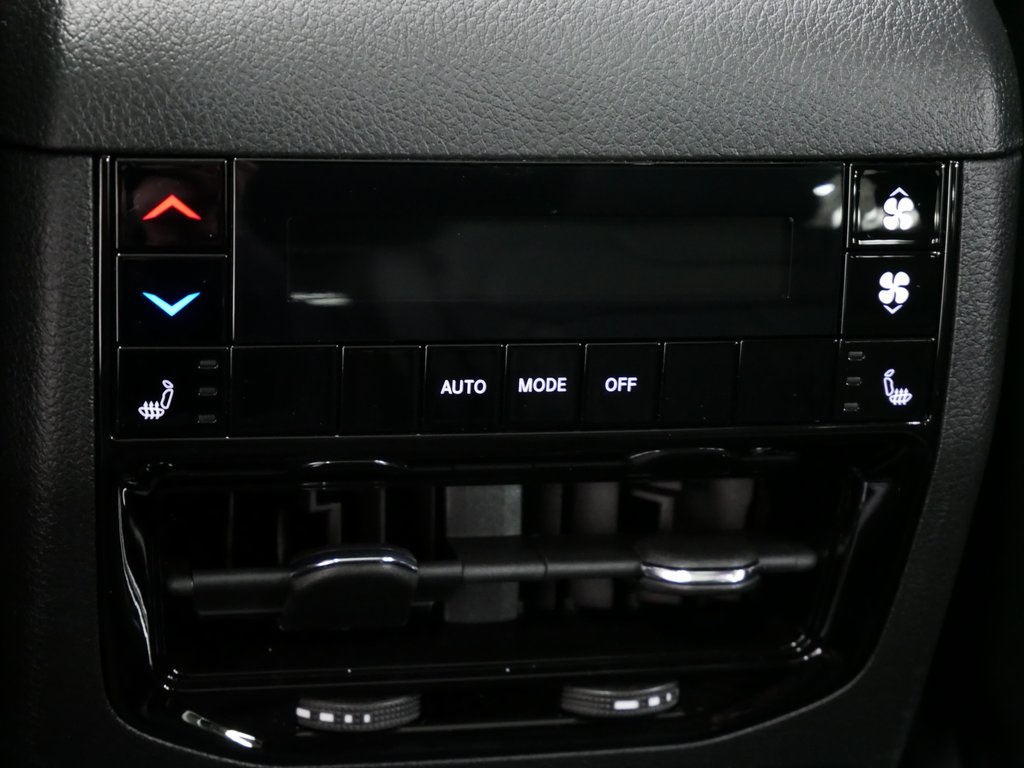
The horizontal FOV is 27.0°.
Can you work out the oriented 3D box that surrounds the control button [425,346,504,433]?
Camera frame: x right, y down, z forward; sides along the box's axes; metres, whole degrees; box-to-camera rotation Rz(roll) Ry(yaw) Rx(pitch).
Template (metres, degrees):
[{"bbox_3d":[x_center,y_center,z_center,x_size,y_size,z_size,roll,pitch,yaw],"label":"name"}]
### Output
[{"bbox_3d":[-0.011,0.001,0.449,0.017,0.019,0.006,-1,12,-12],"label":"control button"}]

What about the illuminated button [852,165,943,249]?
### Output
[{"bbox_3d":[0.079,-0.037,0.444,0.021,0.017,0.006,-1,11,-13],"label":"illuminated button"}]

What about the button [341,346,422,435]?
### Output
[{"bbox_3d":[-0.028,0.001,0.446,0.017,0.019,0.006,-1,12,-12],"label":"button"}]

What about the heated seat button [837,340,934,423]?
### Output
[{"bbox_3d":[0.081,-0.001,0.469,0.022,0.019,0.006,-1,12,-12],"label":"heated seat button"}]

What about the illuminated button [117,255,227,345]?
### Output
[{"bbox_3d":[-0.069,-0.018,0.433,0.022,0.018,0.006,-1,12,-12],"label":"illuminated button"}]

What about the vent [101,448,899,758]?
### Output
[{"bbox_3d":[0.000,0.042,0.478,0.177,0.069,0.040,-1,12,-12],"label":"vent"}]

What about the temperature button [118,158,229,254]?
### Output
[{"bbox_3d":[-0.069,-0.036,0.429,0.022,0.018,0.006,-1,12,-12],"label":"temperature button"}]

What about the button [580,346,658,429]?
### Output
[{"bbox_3d":[0.022,0.000,0.438,0.016,0.017,0.006,-1,11,-13],"label":"button"}]

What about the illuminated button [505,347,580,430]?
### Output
[{"bbox_3d":[0.006,0.000,0.434,0.015,0.017,0.006,-1,11,-13],"label":"illuminated button"}]

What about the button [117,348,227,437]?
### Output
[{"bbox_3d":[-0.067,0.001,0.417,0.021,0.017,0.006,-1,11,-13],"label":"button"}]

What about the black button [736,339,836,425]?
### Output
[{"bbox_3d":[0.057,-0.001,0.446,0.021,0.017,0.006,-1,11,-13],"label":"black button"}]

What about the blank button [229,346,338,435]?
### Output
[{"bbox_3d":[-0.045,0.001,0.422,0.021,0.017,0.006,-1,11,-13],"label":"blank button"}]

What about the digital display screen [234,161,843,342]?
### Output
[{"bbox_3d":[0.007,-0.028,0.447,0.130,0.038,0.006,-1,12,-12],"label":"digital display screen"}]

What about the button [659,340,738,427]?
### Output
[{"bbox_3d":[0.038,0.000,0.441,0.015,0.017,0.006,-1,11,-13],"label":"button"}]

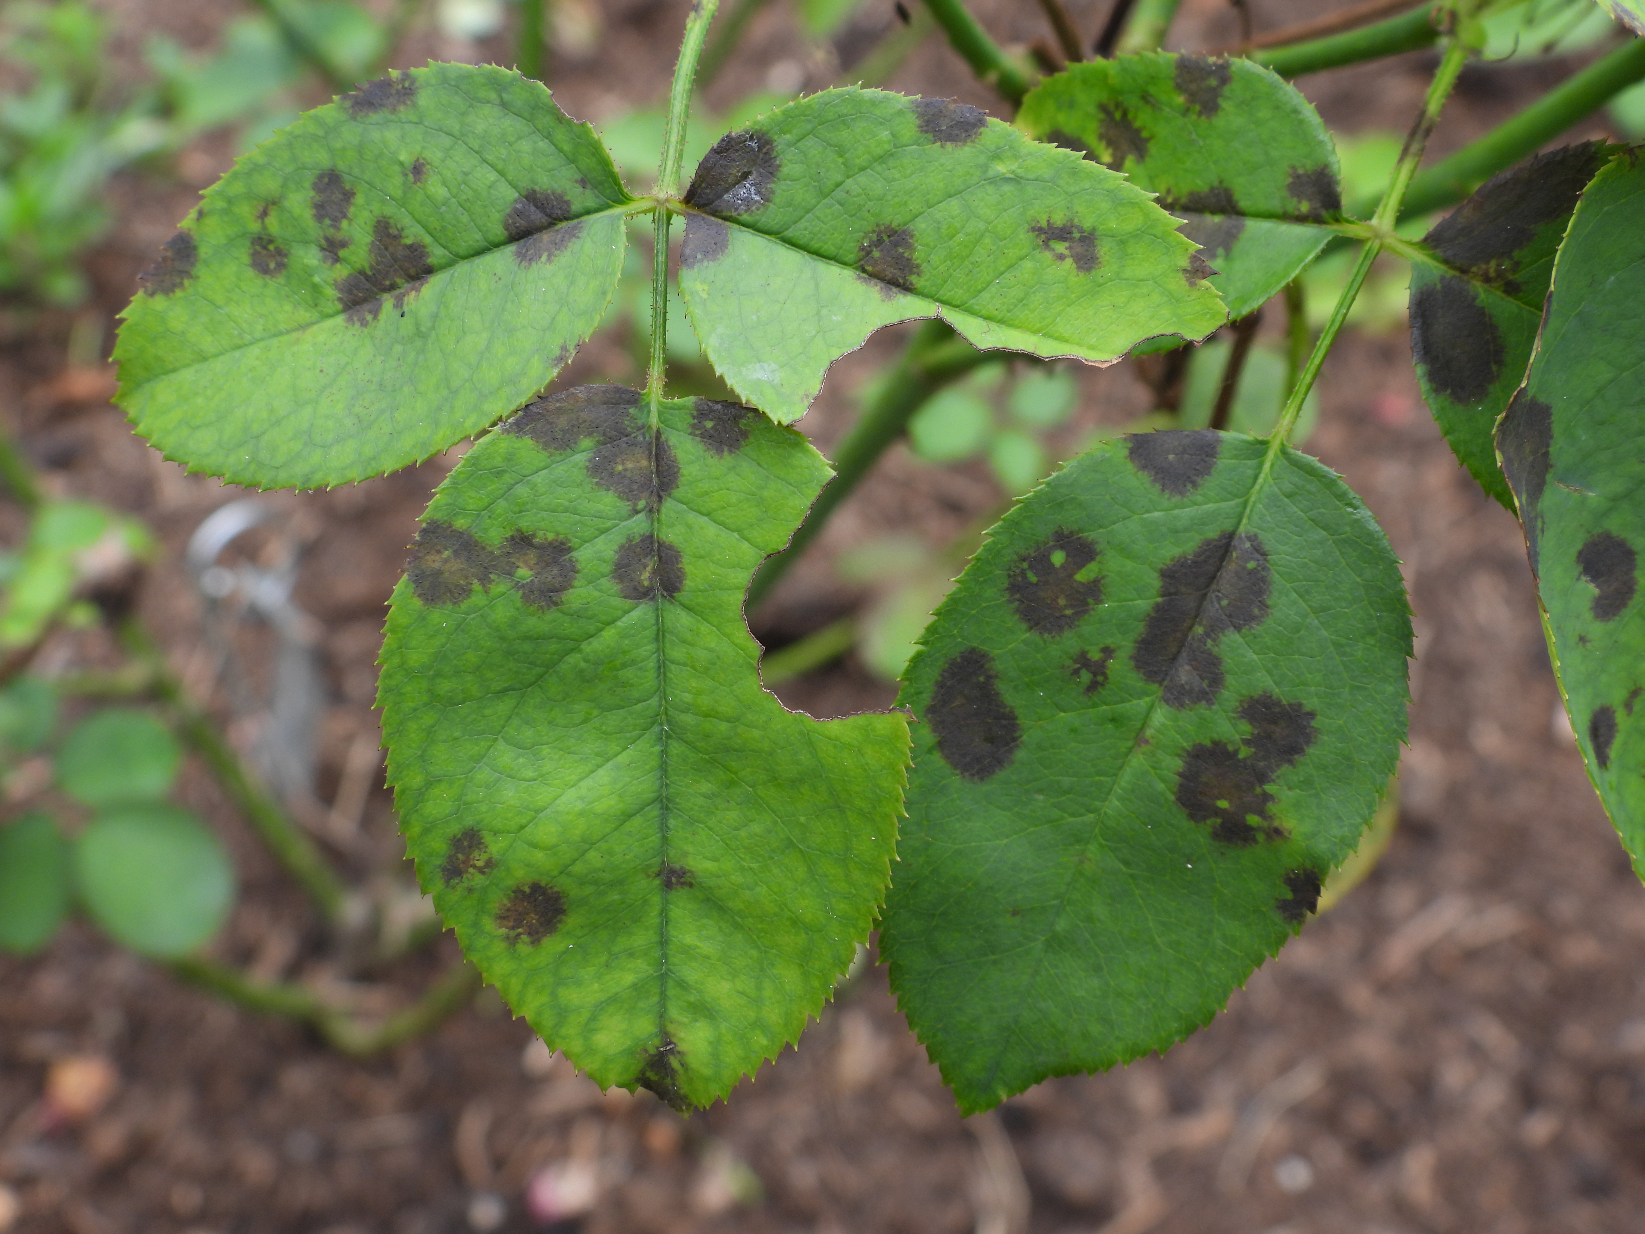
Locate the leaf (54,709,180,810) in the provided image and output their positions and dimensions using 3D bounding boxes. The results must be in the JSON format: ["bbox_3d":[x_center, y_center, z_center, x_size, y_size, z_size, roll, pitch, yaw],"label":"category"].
[{"bbox_3d":[-0.152,0.031,0.440,0.028,0.009,0.024,0,67,0],"label":"leaf"}]

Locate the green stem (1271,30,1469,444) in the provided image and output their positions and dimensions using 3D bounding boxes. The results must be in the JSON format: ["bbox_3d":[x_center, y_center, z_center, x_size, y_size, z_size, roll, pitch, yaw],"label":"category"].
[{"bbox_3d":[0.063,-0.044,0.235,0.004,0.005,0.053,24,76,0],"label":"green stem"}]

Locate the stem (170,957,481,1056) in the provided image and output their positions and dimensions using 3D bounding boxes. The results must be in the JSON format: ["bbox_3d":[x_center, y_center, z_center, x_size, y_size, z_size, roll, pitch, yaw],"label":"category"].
[{"bbox_3d":[-0.104,0.082,0.430,0.066,0.018,0.018,0,41,0],"label":"stem"}]

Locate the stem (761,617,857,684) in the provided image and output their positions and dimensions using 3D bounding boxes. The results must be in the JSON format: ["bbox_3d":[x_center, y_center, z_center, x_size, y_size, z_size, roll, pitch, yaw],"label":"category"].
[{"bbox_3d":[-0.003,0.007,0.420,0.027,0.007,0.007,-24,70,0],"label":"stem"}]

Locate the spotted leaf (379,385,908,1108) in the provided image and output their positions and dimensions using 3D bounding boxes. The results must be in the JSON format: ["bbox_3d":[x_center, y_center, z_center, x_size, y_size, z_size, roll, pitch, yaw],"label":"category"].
[{"bbox_3d":[-0.019,0.014,0.215,0.056,0.012,0.076,0,85,0],"label":"spotted leaf"}]

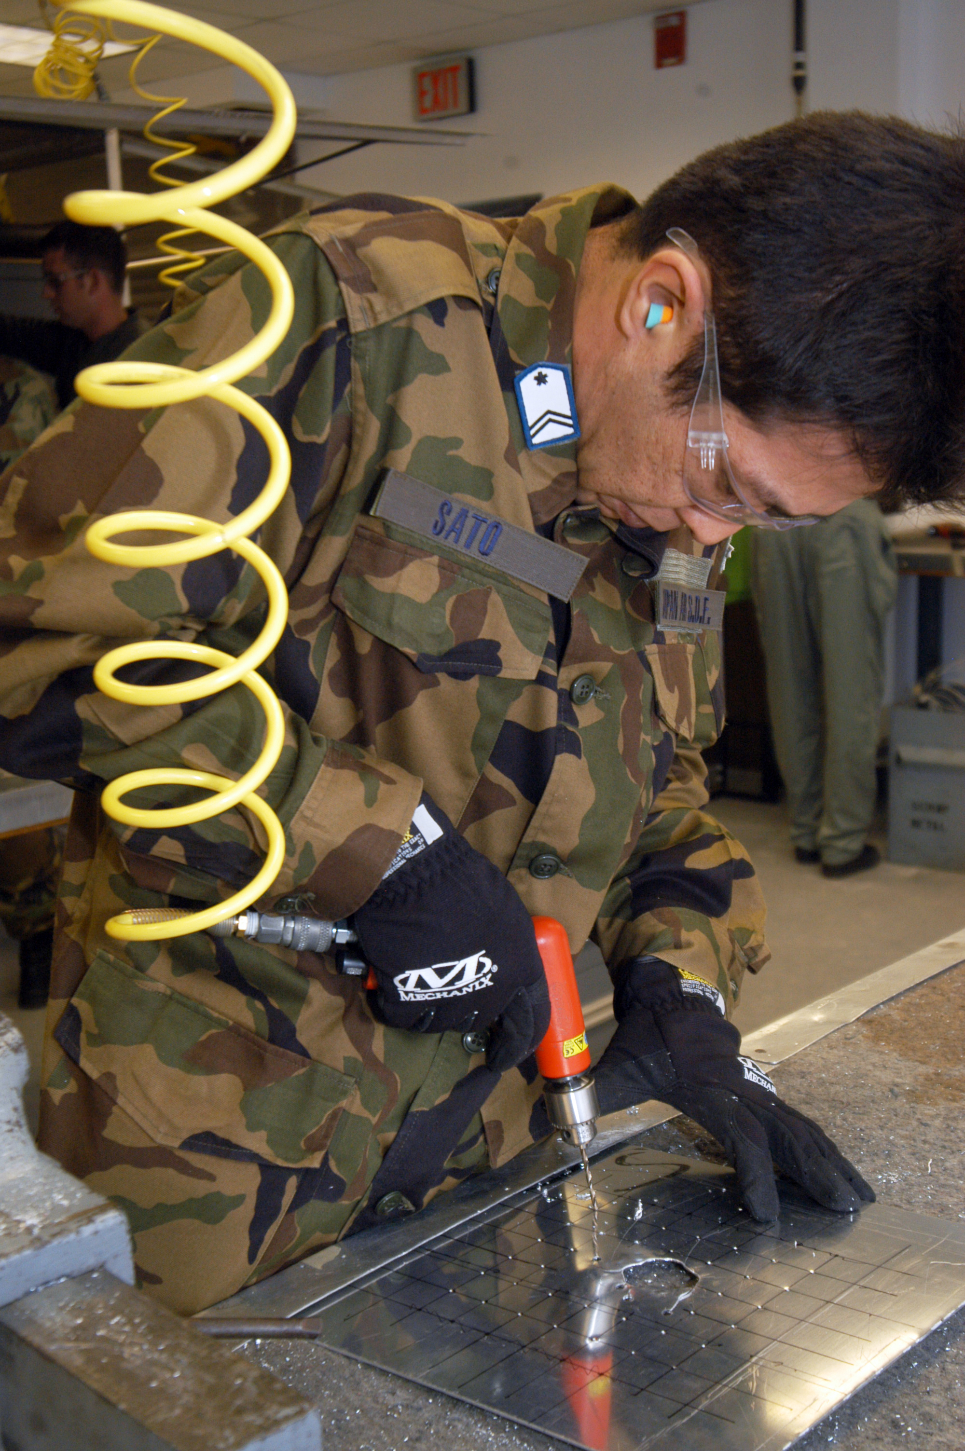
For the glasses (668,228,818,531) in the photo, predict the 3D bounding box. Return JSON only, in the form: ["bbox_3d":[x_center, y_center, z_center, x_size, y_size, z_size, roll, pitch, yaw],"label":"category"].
[{"bbox_3d":[0.163,-0.197,1.100,0.052,0.165,0.150,-7,-5,38],"label":"glasses"}]

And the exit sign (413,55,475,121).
[{"bbox_3d":[-0.149,-2.491,7.250,0.300,0.203,0.045,5,12,41],"label":"exit sign"}]

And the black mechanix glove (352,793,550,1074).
[{"bbox_3d":[-0.020,0.121,1.070,0.108,0.163,0.090,-22,-18,5],"label":"black mechanix glove"}]

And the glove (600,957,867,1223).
[{"bbox_3d":[0.139,0.223,1.163,0.143,0.080,0.230,-7,38,-28],"label":"glove"}]

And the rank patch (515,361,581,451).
[{"bbox_3d":[0.038,-0.186,1.080,0.032,0.049,0.006,-11,8,4],"label":"rank patch"}]

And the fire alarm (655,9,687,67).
[{"bbox_3d":[0.660,-2.407,6.500,0.126,0.176,0.050,5,12,41],"label":"fire alarm"}]

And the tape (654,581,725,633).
[{"bbox_3d":[0.144,-0.082,1.280,0.008,0.030,0.130,6,4,25],"label":"tape"}]

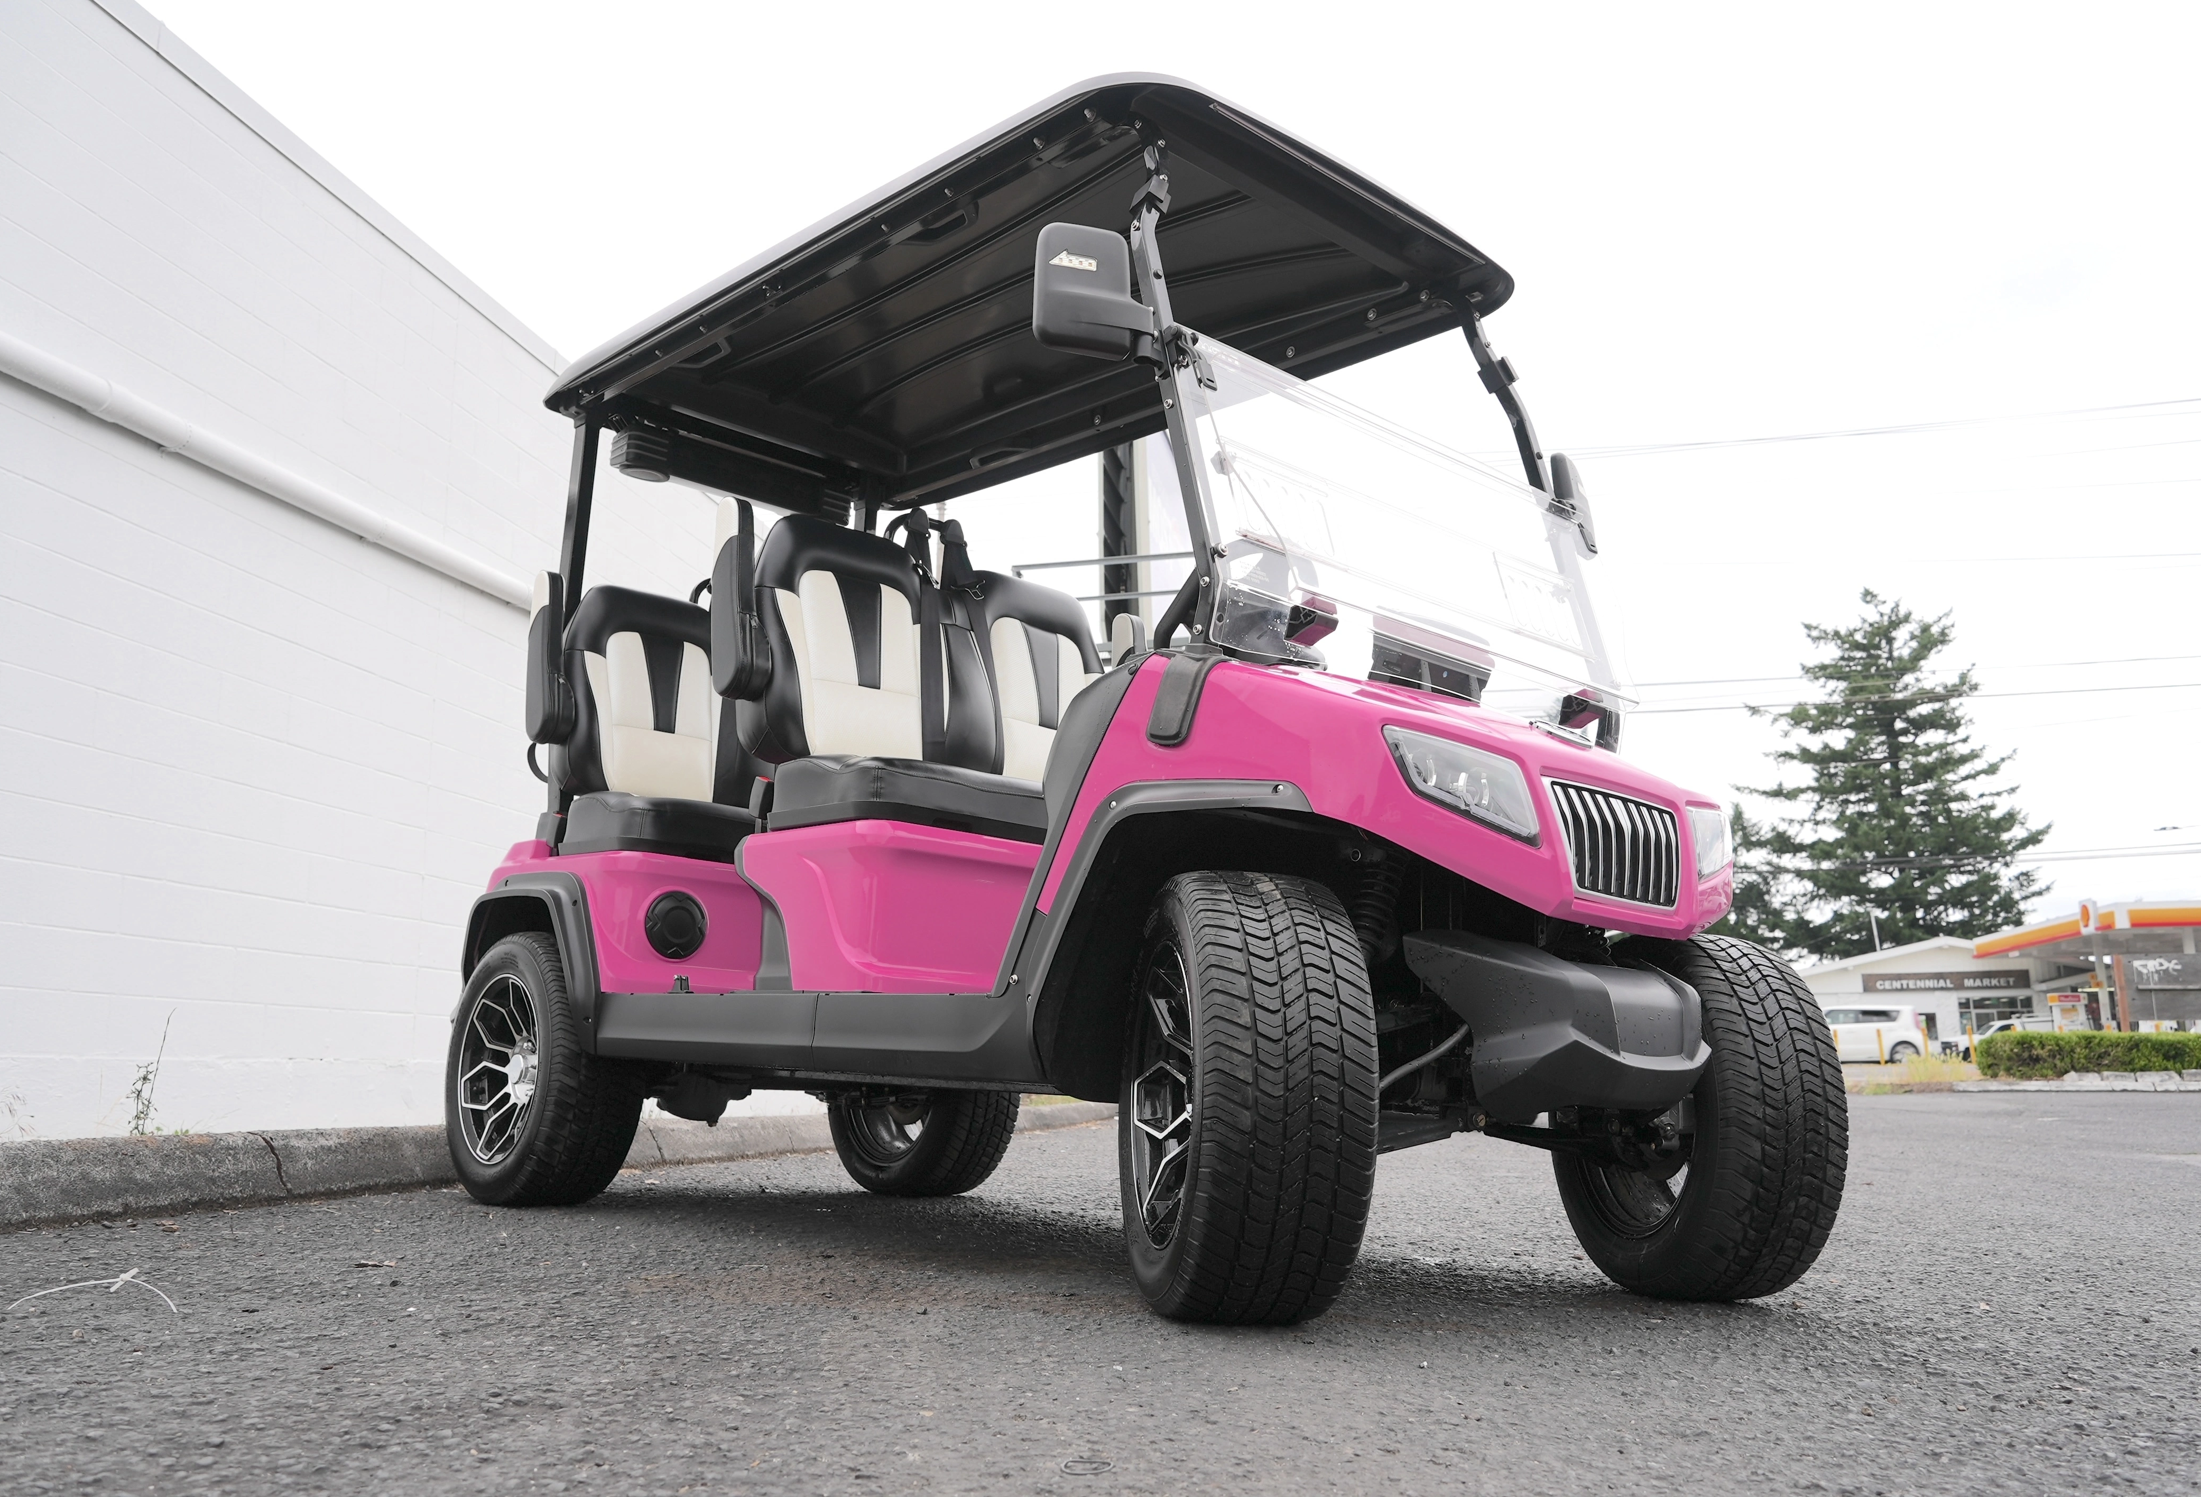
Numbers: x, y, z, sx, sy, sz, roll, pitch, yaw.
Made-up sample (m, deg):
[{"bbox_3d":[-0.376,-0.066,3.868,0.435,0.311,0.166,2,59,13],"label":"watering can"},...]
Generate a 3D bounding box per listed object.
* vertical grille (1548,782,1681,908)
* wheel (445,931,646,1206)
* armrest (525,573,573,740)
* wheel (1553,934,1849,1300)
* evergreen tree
[{"bbox_3d":[0.743,0.141,2.497,0.345,0.165,0.065,12,-15,-41],"label":"vertical grille"},{"bbox_3d":[-1.219,0.700,3.809,0.222,0.572,0.572,12,-15,-41],"label":"wheel"},{"bbox_3d":[-1.277,-0.204,4.099,0.090,0.410,0.107,12,-15,-41],"label":"armrest"},{"bbox_3d":[0.991,0.617,2.943,0.222,0.572,0.572,8,-12,-13],"label":"wheel"},{"bbox_3d":[37.728,3.515,84.093,13.500,22.992,13.500,-6,-11,24],"label":"evergreen tree"}]

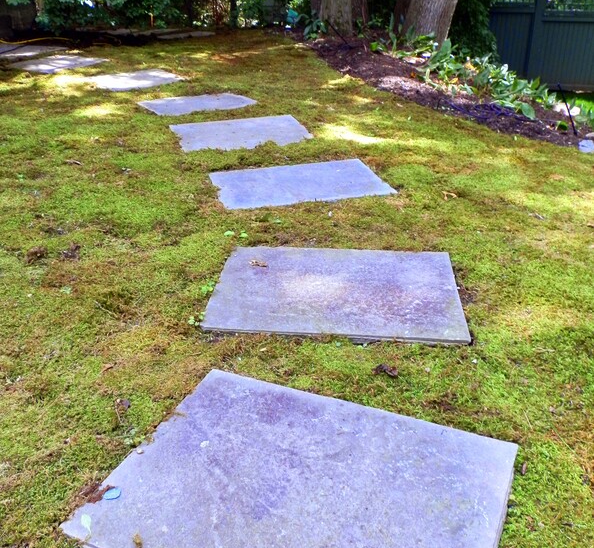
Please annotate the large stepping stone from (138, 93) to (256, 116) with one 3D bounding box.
[{"bbox_3d":[-0.628,-1.063,4.046,0.637,0.033,0.455,-17,31,-28],"label":"large stepping stone"}]

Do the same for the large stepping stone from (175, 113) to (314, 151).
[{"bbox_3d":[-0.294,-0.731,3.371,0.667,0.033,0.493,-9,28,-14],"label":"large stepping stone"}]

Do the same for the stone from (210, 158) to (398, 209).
[{"bbox_3d":[0.008,-0.360,2.624,0.667,0.033,0.476,-8,28,-12],"label":"stone"}]

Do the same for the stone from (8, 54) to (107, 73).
[{"bbox_3d":[-2.119,-1.844,5.668,0.595,0.033,0.612,15,31,30],"label":"stone"}]

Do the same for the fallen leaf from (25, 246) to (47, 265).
[{"bbox_3d":[-0.822,-0.058,2.015,0.057,0.033,0.052,-2,27,0],"label":"fallen leaf"}]

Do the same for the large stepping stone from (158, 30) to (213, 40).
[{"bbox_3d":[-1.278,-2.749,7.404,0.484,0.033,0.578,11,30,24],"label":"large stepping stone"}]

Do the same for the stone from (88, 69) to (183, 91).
[{"bbox_3d":[-1.242,-1.476,4.895,0.595,0.033,0.552,-20,32,-32],"label":"stone"}]

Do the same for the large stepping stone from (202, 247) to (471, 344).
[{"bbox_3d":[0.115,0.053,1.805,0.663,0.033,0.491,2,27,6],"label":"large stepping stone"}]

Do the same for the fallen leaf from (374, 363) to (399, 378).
[{"bbox_3d":[0.198,0.216,1.432,0.058,0.020,0.036,-2,27,0],"label":"fallen leaf"}]

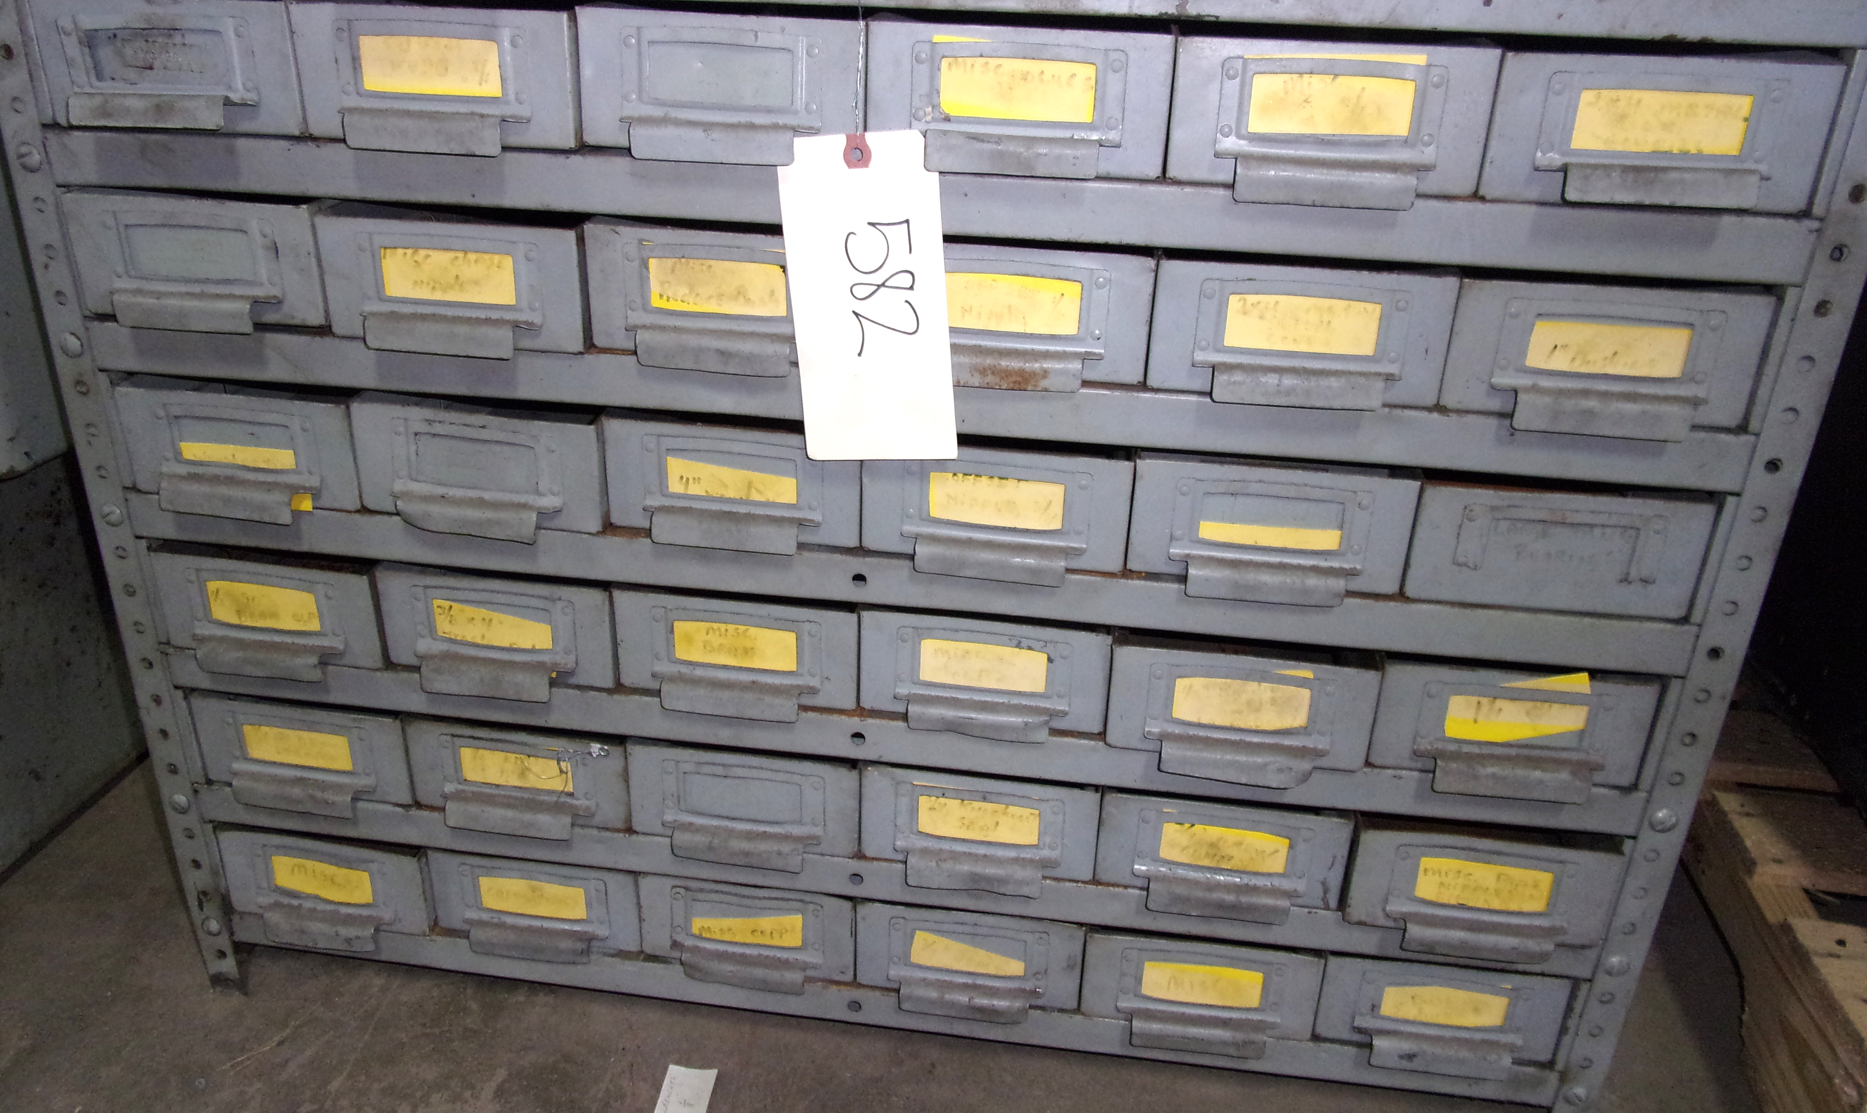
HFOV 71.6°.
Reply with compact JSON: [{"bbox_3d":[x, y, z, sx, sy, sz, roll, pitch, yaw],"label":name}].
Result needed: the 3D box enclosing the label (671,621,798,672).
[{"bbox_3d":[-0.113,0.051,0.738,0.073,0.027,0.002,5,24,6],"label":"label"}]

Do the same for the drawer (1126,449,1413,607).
[{"bbox_3d":[0.192,-0.068,0.793,0.142,0.066,0.309,5,24,6],"label":"drawer"}]

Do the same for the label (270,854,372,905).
[{"bbox_3d":[-0.401,0.213,0.850,0.069,0.030,0.004,5,24,6],"label":"label"}]

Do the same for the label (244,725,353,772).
[{"bbox_3d":[-0.403,0.122,0.820,0.073,0.026,0.002,5,24,6],"label":"label"}]

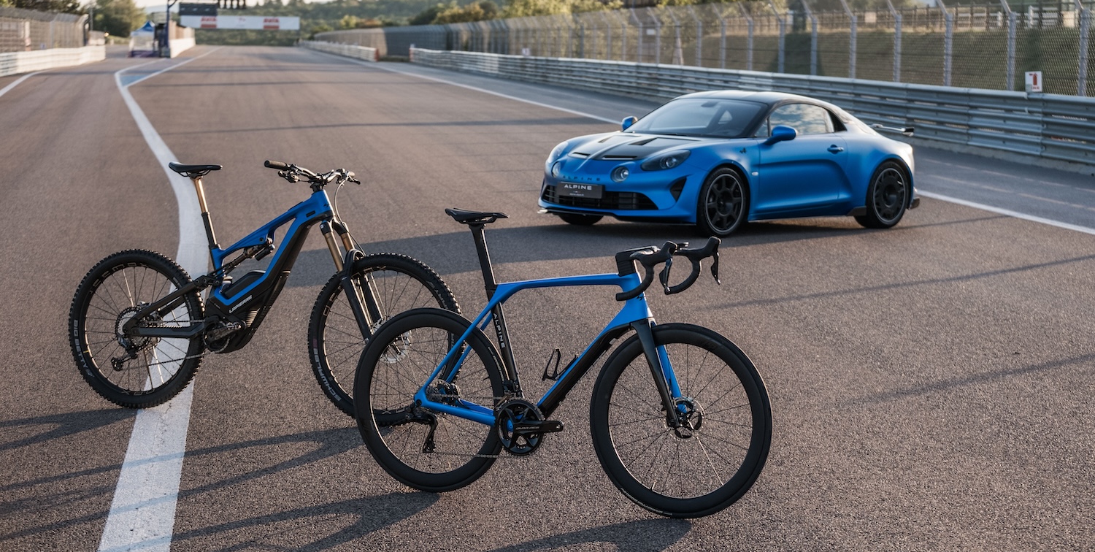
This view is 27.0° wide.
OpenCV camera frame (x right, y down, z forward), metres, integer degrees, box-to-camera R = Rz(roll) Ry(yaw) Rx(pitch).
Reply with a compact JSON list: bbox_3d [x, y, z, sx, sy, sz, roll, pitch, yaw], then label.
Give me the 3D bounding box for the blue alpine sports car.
[{"bbox_3d":[1.768,-1.081,21.091,1.870,1.240,4.230,7,8,44],"label":"blue alpine sports car"}]

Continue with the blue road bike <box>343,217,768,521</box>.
[{"bbox_3d":[0.013,0.299,8.111,1.692,1.045,0.430,3,6,29],"label":"blue road bike"}]

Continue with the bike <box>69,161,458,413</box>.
[{"bbox_3d":[-1.282,0.061,10.102,1.999,1.135,0.780,2,4,23],"label":"bike"}]

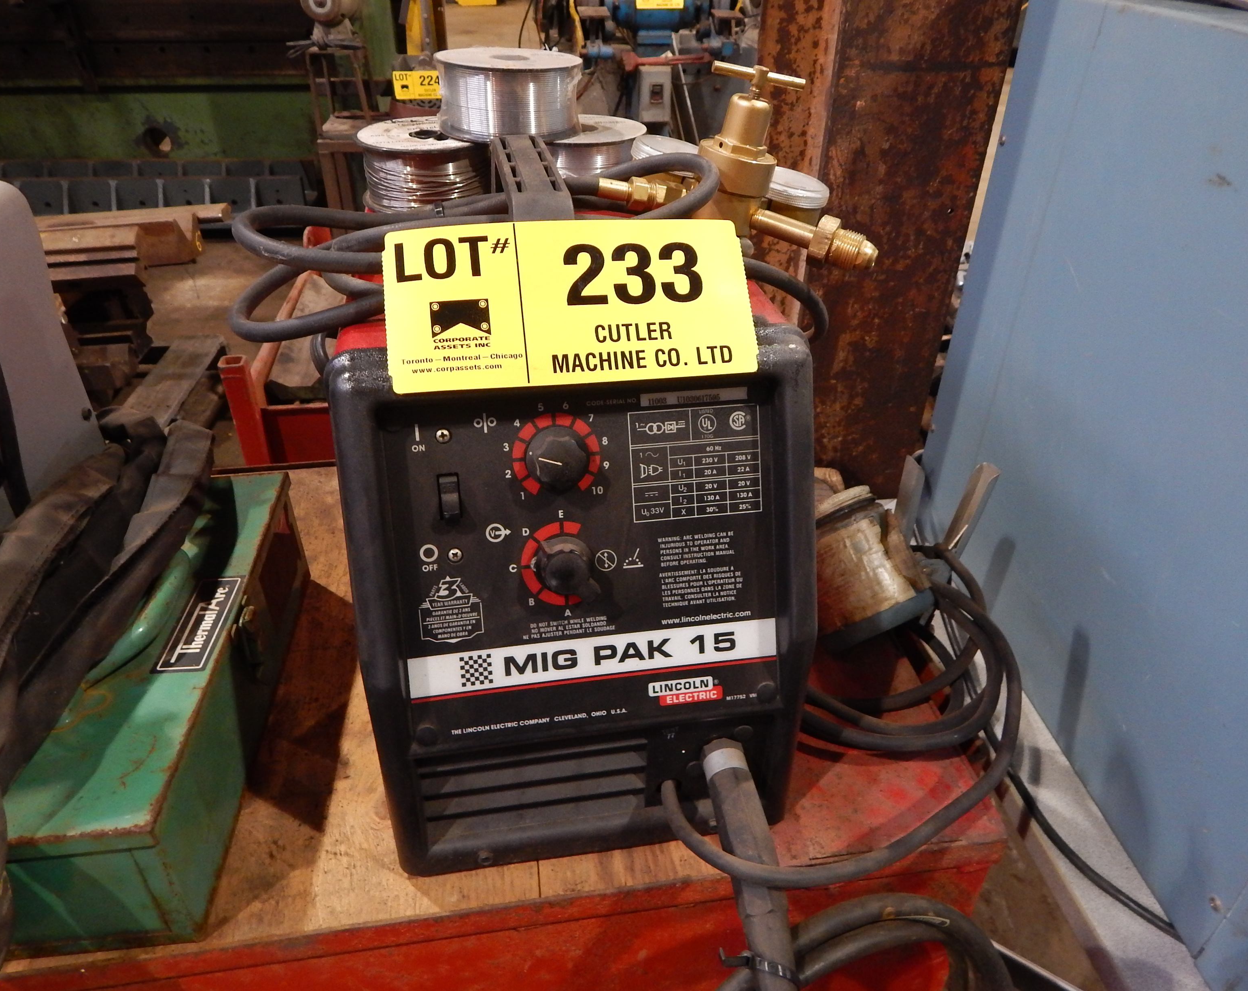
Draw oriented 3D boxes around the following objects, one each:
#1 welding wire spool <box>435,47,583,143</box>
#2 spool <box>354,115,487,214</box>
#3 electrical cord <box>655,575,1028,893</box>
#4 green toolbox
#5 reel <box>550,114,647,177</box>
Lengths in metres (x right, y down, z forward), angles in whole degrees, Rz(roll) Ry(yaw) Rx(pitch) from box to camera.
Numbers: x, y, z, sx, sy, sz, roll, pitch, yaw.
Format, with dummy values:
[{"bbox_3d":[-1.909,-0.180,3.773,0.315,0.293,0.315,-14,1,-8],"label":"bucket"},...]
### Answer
[{"bbox_3d":[-0.079,-0.280,0.587,0.102,0.046,0.102,-4,35,-7],"label":"welding wire spool"},{"bbox_3d":[-0.147,-0.243,0.625,0.102,0.047,0.102,-4,35,-7],"label":"spool"},{"bbox_3d":[0.162,0.155,0.597,0.280,0.090,0.235,-4,35,-7],"label":"electrical cord"},{"bbox_3d":[-0.335,0.123,0.599,0.136,0.120,0.345,-3,34,-6],"label":"green toolbox"},{"bbox_3d":[-0.033,-0.257,0.650,0.101,0.046,0.101,-4,35,-7],"label":"reel"}]

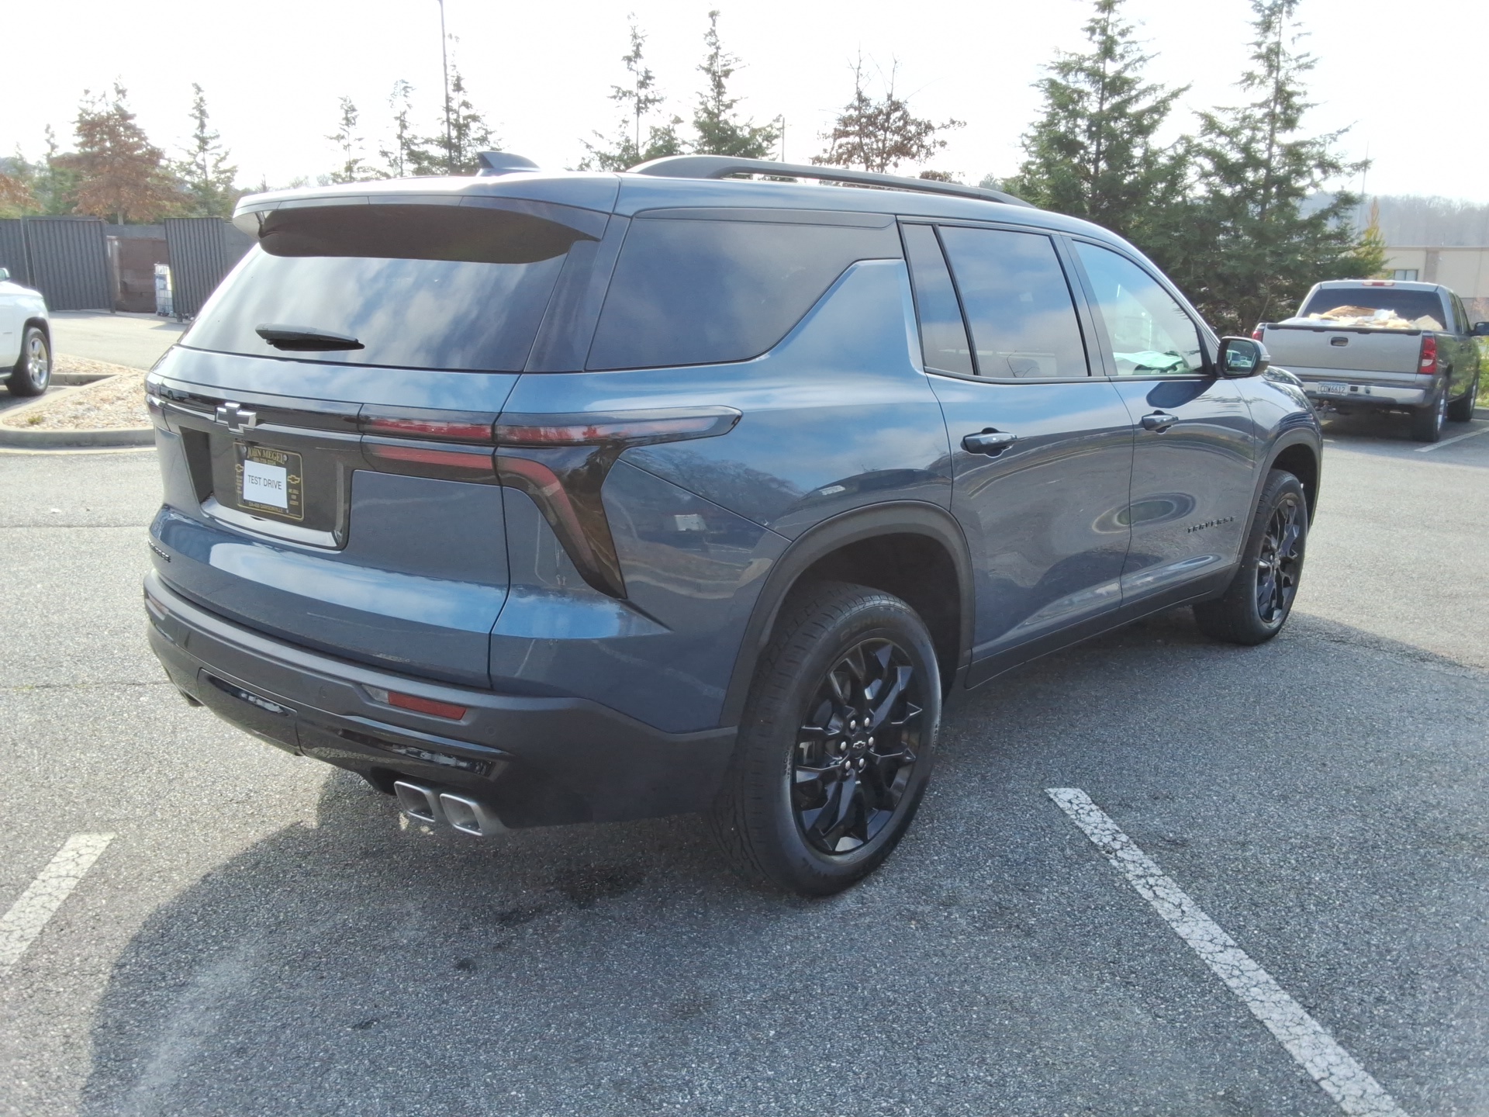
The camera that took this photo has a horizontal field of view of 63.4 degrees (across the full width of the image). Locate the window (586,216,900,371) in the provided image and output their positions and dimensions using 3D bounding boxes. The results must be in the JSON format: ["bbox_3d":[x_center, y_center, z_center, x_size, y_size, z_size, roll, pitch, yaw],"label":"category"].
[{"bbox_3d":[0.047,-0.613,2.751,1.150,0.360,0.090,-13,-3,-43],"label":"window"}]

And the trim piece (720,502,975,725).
[{"bbox_3d":[0.258,0.151,2.892,0.100,0.565,1.010,11,16,40],"label":"trim piece"}]

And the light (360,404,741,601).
[{"bbox_3d":[-0.394,-0.136,2.513,0.520,0.380,0.600,10,15,41],"label":"light"}]

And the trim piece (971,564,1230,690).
[{"bbox_3d":[1.272,0.205,4.098,0.080,0.125,2.050,10,15,41],"label":"trim piece"}]

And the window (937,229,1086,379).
[{"bbox_3d":[0.808,-0.730,3.489,0.050,0.430,0.690,-11,1,43],"label":"window"}]

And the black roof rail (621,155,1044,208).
[{"bbox_3d":[0.343,-0.958,3.139,0.070,0.080,1.740,11,16,40],"label":"black roof rail"}]

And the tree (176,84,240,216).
[{"bbox_3d":[-15.583,-10.597,35.000,2.200,6.400,2.200,0,12,0],"label":"tree"}]

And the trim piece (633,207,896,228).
[{"bbox_3d":[0.080,-0.789,2.784,0.030,0.050,0.890,-7,6,45],"label":"trim piece"}]

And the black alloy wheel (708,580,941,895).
[{"bbox_3d":[0.203,0.445,3.064,0.260,0.780,0.785,11,16,40],"label":"black alloy wheel"}]

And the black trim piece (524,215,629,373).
[{"bbox_3d":[-0.323,-0.524,2.399,0.140,0.370,0.070,14,-24,6],"label":"black trim piece"}]

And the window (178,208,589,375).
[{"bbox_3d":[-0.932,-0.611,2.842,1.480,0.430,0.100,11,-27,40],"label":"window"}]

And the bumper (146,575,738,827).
[{"bbox_3d":[-0.957,0.294,3.035,1.970,0.410,0.670,10,15,41],"label":"bumper"}]

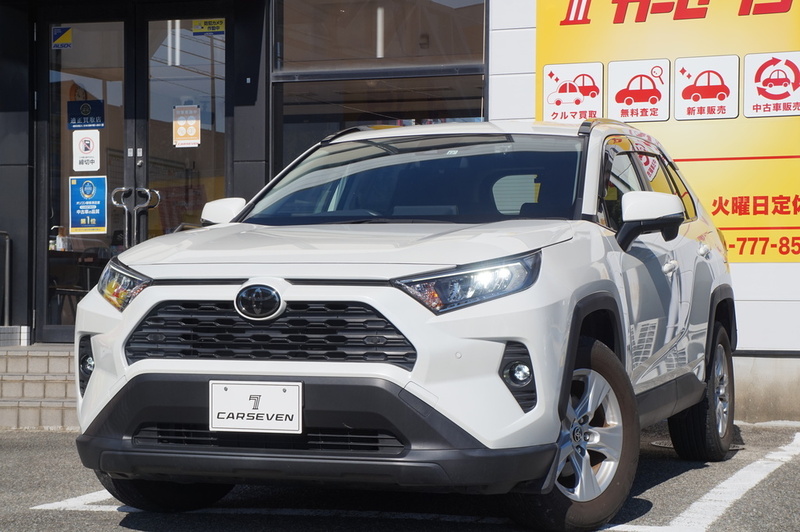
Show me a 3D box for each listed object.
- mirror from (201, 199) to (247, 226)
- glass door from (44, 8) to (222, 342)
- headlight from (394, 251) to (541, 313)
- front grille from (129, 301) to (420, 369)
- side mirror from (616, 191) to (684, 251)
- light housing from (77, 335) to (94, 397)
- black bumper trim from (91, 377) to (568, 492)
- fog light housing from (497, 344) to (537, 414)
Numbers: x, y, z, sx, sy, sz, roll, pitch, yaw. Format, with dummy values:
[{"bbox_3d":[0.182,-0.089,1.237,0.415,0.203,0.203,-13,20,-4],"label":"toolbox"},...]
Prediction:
[{"bbox_3d":[-0.767,-0.180,7.317,0.255,0.235,0.175,0,-1,21],"label":"mirror"},{"bbox_3d":[-1.904,-0.650,11.900,1.470,2.370,0.080,0,-1,19],"label":"glass door"},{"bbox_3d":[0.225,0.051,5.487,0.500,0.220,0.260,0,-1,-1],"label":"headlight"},{"bbox_3d":[-0.451,0.228,5.471,1.070,0.240,0.140,0,-1,21],"label":"front grille"},{"bbox_3d":[1.002,-0.185,6.652,0.255,0.235,0.175,0,-1,21],"label":"side mirror"},{"bbox_3d":[-1.114,0.367,5.980,0.135,0.240,0.120,0,-1,33],"label":"light housing"},{"bbox_3d":[-0.394,0.554,5.621,1.770,0.405,0.510,0,-1,21],"label":"black bumper trim"},{"bbox_3d":[0.384,0.363,5.417,0.135,0.240,0.120,0,-1,9],"label":"fog light housing"}]

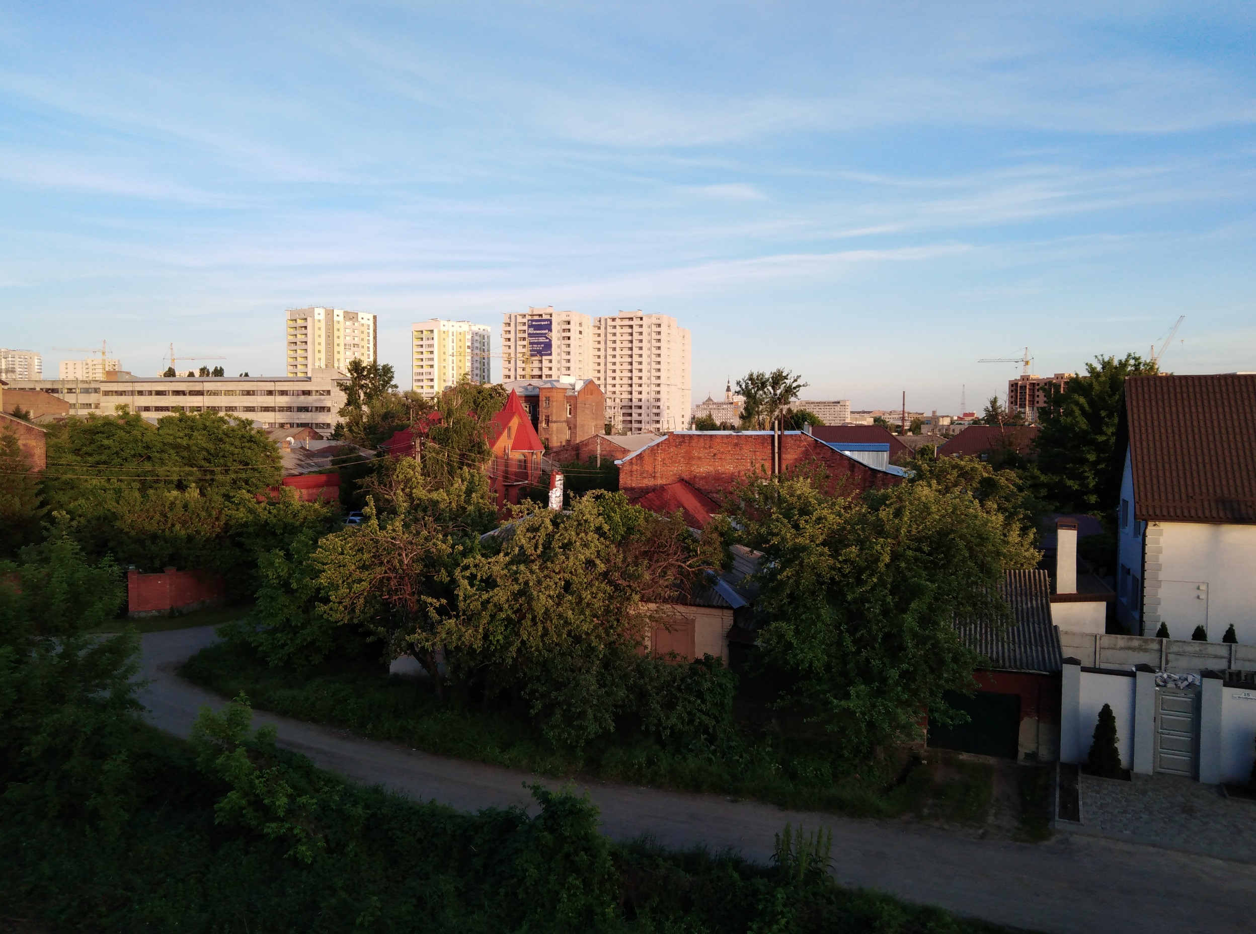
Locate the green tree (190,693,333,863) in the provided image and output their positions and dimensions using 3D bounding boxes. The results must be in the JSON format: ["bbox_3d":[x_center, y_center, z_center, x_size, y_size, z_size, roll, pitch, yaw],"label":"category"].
[{"bbox_3d":[-6.930,5.908,17.838,2.400,3.230,2.200,-1,3,-20],"label":"green tree"}]

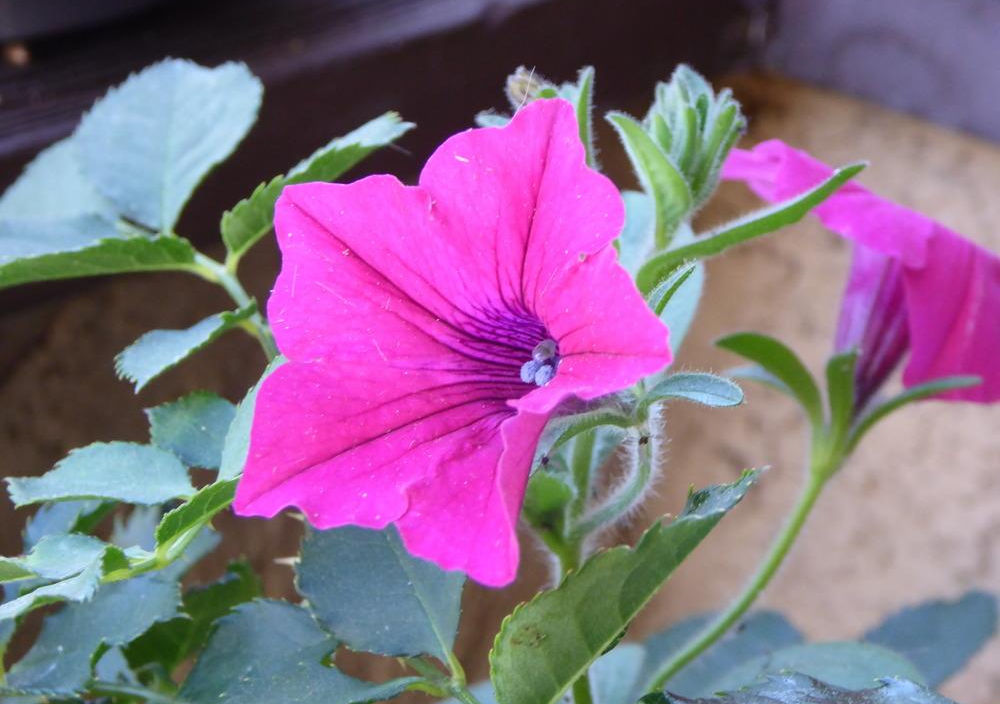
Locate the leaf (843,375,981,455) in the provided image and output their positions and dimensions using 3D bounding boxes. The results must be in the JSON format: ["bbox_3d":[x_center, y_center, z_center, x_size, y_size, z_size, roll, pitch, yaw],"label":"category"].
[{"bbox_3d":[0.070,0.011,0.476,0.025,0.007,0.006,-29,6,0],"label":"leaf"}]

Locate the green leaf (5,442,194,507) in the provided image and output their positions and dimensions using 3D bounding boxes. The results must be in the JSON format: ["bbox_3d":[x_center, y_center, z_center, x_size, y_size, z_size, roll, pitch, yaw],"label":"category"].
[{"bbox_3d":[-0.063,0.019,0.445,0.029,0.005,0.017,-2,29,-12],"label":"green leaf"}]

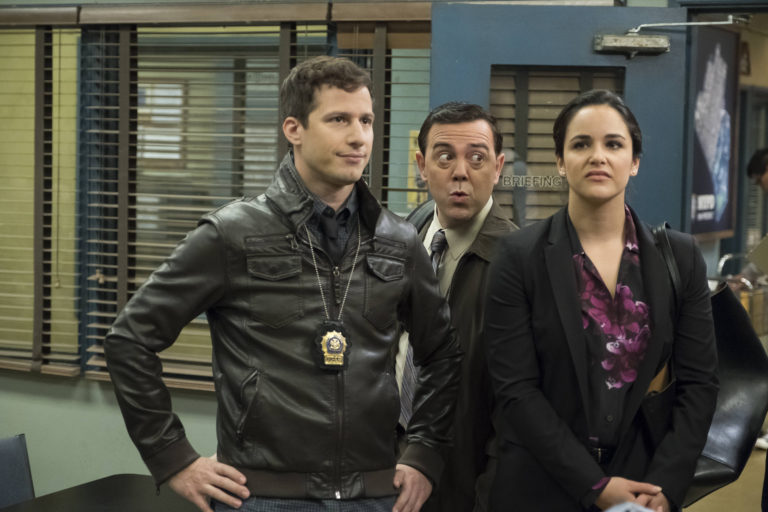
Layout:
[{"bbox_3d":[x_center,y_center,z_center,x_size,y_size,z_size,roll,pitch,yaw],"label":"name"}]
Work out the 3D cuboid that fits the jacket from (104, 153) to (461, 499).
[{"bbox_3d":[-0.172,0.120,3.450,0.700,0.650,0.320,-1,5,-28],"label":"jacket"}]

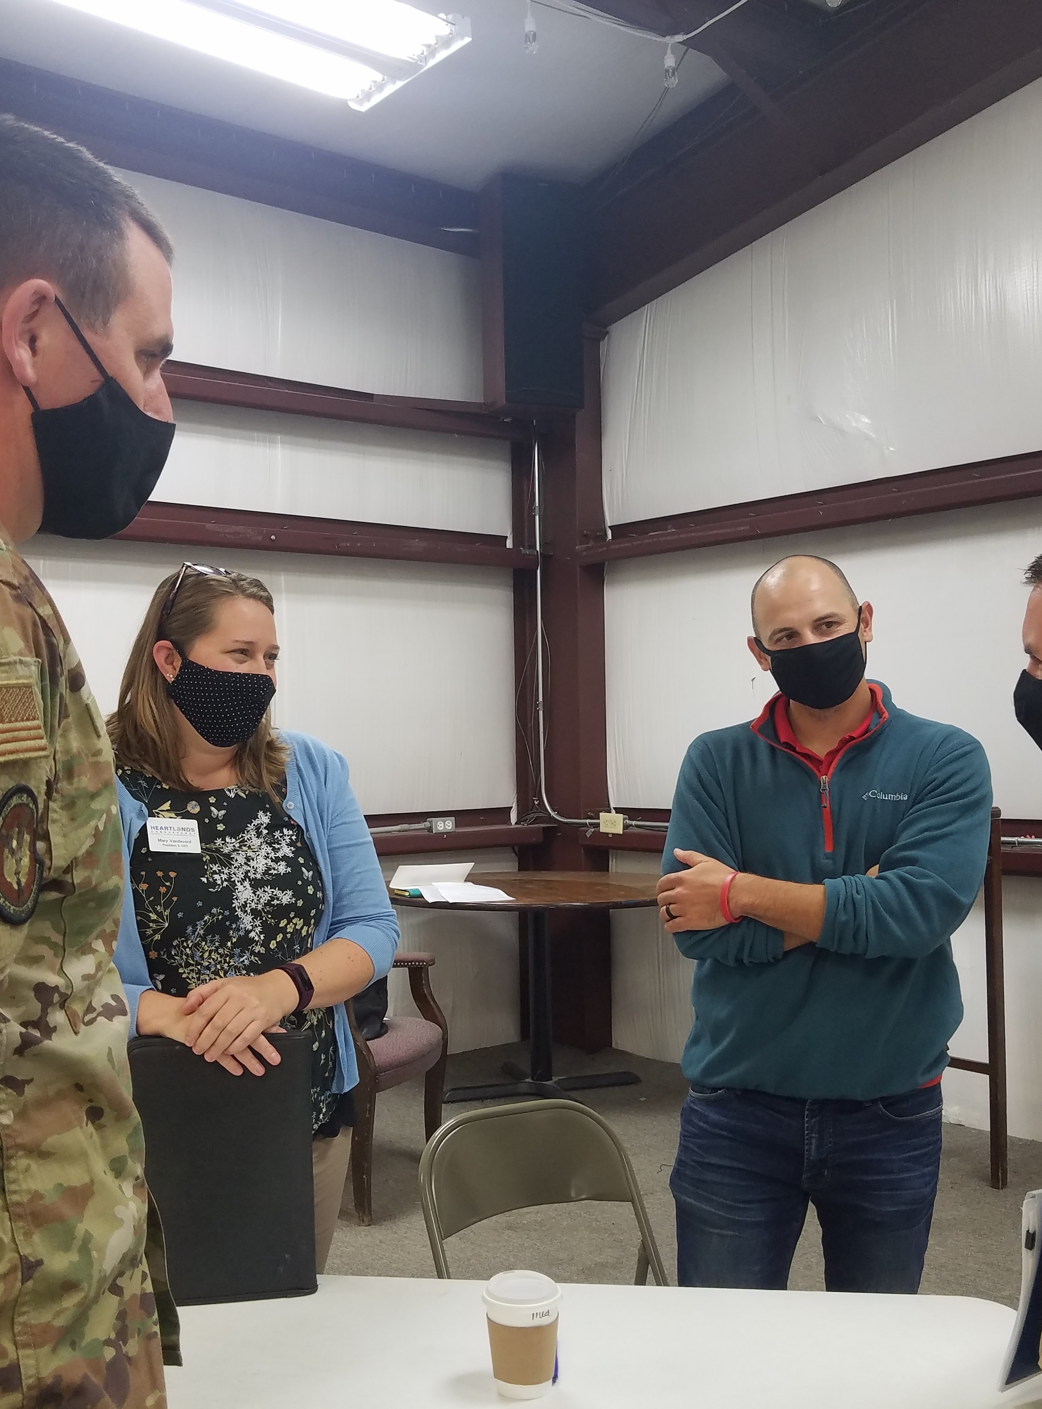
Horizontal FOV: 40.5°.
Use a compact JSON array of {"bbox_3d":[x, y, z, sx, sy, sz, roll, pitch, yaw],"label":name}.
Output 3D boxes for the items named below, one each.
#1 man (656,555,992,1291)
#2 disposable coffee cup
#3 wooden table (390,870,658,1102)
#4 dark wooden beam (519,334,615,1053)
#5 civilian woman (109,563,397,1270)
[{"bbox_3d":[0.470,0.606,2.190,0.510,1.690,0.370,-1,-1,11],"label":"man"},{"bbox_3d":[0.002,0.677,1.510,0.086,0.112,0.086,-1,-1,0],"label":"disposable coffee cup"},{"bbox_3d":[0.068,1.064,5.259,1.150,0.774,1.150,-1,-1,0],"label":"wooden table"},{"bbox_3d":[0.192,-0.045,6.121,0.168,3.022,0.389,0,-2,-40],"label":"dark wooden beam"},{"bbox_3d":[-0.386,0.634,1.930,0.470,1.655,0.370,-1,-1,-14],"label":"civilian woman"}]

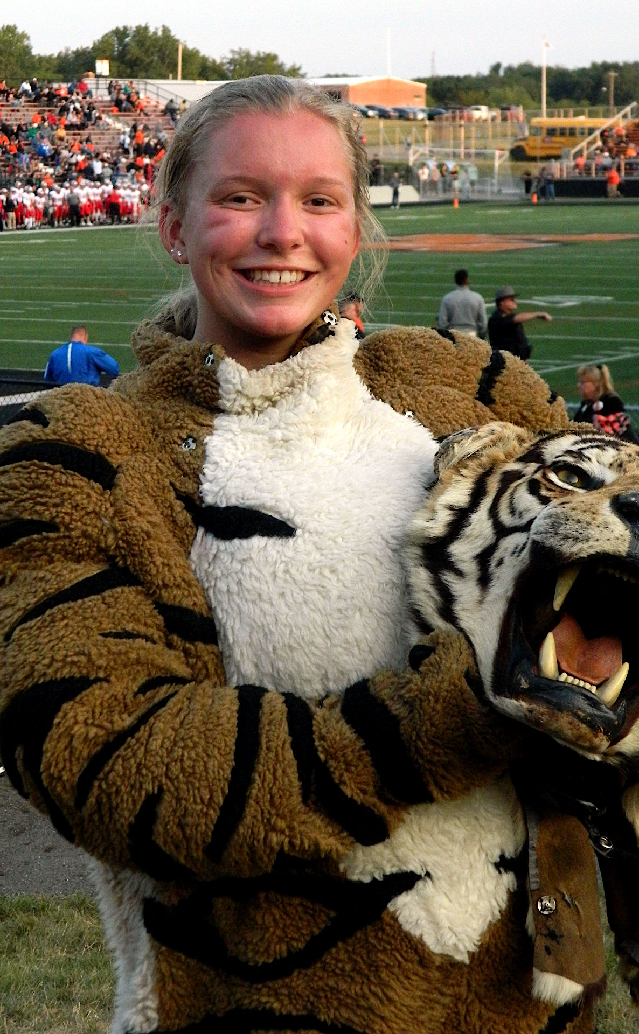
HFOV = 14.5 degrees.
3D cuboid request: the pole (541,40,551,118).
[{"bbox_3d":[20.770,-38.986,230.000,0.850,9.400,0.400,3,9,25],"label":"pole"}]

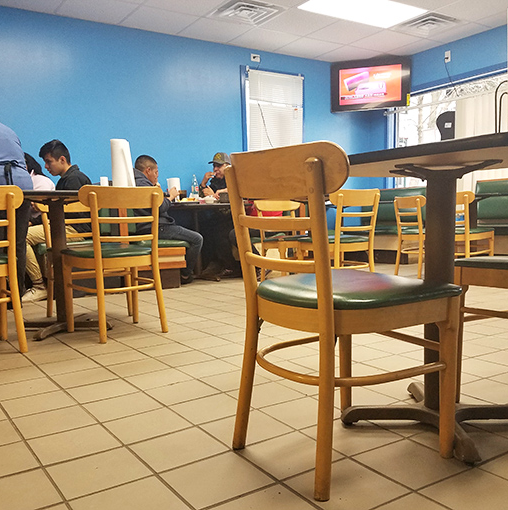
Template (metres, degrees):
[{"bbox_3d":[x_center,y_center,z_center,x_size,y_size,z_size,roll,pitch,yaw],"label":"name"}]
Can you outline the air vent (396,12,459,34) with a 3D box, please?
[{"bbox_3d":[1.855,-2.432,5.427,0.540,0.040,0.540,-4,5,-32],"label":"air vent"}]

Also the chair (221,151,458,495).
[{"bbox_3d":[0.219,0.131,1.356,0.458,0.798,0.468,-4,6,-33],"label":"chair"}]

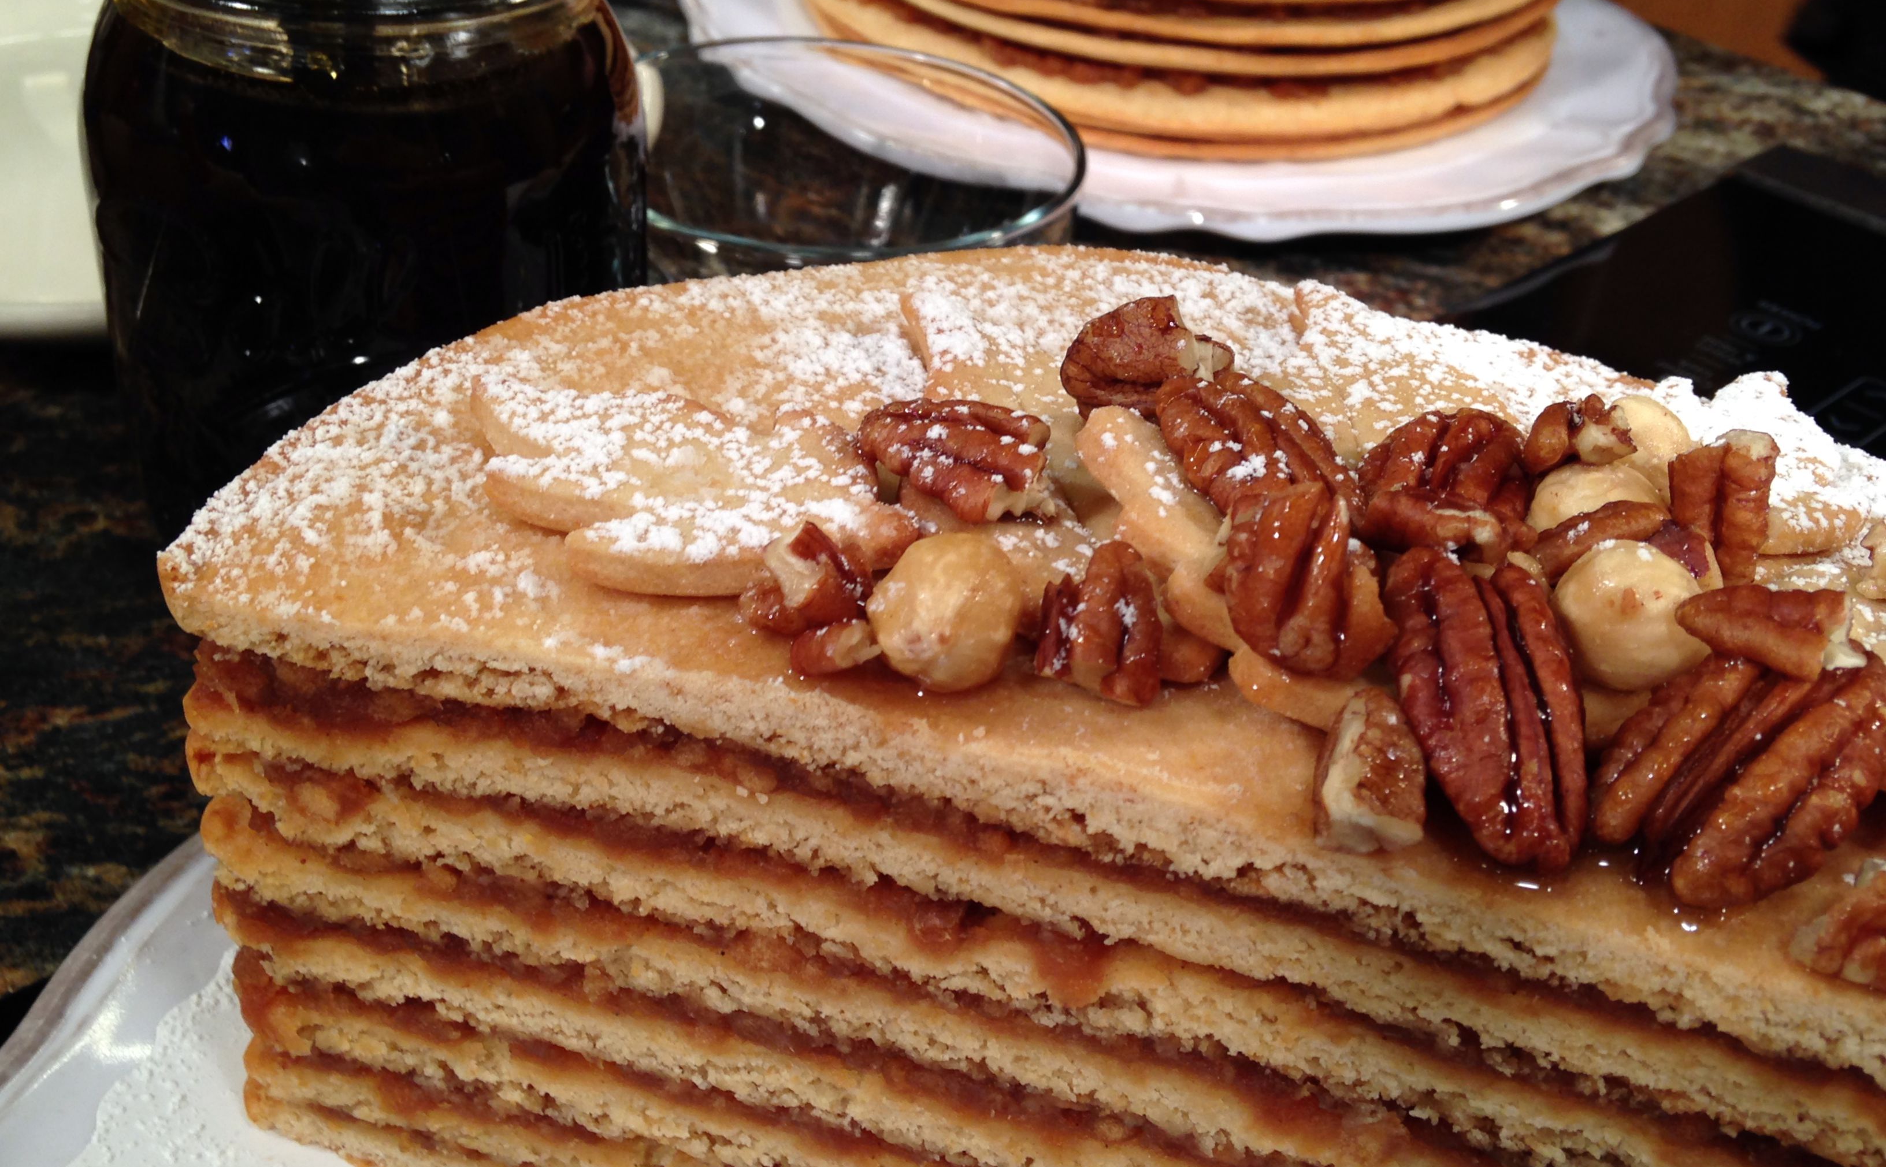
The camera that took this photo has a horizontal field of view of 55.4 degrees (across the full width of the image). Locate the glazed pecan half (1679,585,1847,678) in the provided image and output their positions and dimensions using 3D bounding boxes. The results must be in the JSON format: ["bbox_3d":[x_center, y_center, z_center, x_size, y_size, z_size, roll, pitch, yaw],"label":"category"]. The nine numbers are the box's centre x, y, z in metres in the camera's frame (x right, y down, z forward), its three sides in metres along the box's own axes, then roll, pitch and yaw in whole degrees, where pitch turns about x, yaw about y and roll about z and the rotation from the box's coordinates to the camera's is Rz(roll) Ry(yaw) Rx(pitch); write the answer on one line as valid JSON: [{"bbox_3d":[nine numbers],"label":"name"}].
[{"bbox_3d":[0.069,0.004,0.151,0.014,0.009,0.009,8,37,2],"label":"glazed pecan half"}]

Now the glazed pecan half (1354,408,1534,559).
[{"bbox_3d":[0.050,-0.010,0.180,0.017,0.012,0.019,14,41,9],"label":"glazed pecan half"}]

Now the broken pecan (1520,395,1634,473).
[{"bbox_3d":[0.068,-0.016,0.193,0.014,0.008,0.009,-13,41,-23],"label":"broken pecan"}]

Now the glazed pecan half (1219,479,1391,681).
[{"bbox_3d":[0.033,-0.001,0.161,0.015,0.010,0.021,8,55,2],"label":"glazed pecan half"}]

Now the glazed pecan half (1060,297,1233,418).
[{"bbox_3d":[0.023,-0.025,0.199,0.018,0.012,0.014,1,38,-8],"label":"glazed pecan half"}]

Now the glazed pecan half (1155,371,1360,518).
[{"bbox_3d":[0.031,-0.013,0.179,0.015,0.011,0.026,-18,44,-29],"label":"glazed pecan half"}]

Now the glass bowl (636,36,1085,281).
[{"bbox_3d":[-0.025,-0.070,0.377,0.103,0.050,0.103,4,37,-3],"label":"glass bowl"}]

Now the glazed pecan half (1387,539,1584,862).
[{"bbox_3d":[0.047,0.010,0.155,0.015,0.011,0.032,-2,52,-11],"label":"glazed pecan half"}]

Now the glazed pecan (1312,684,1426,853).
[{"bbox_3d":[0.035,0.016,0.148,0.009,0.011,0.013,11,38,6],"label":"glazed pecan"}]

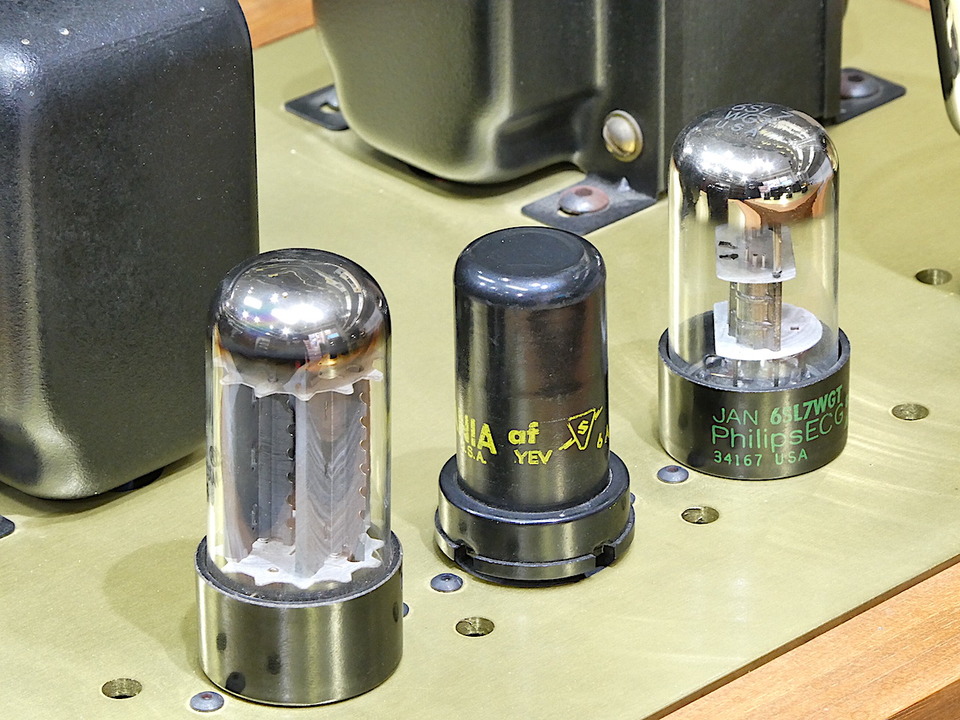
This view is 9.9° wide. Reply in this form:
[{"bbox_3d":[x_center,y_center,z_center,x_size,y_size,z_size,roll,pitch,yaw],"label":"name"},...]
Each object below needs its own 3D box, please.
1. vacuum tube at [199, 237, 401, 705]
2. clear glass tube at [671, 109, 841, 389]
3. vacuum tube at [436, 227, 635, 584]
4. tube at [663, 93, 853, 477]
[{"bbox_3d":[-0.029,0.016,0.873,0.032,0.070,0.032,-1,28,0],"label":"vacuum tube"},{"bbox_3d":[0.046,-0.021,0.933,0.029,0.044,0.029,-1,28,0],"label":"clear glass tube"},{"bbox_3d":[0.009,0.005,0.909,0.033,0.054,0.033,-1,28,0],"label":"vacuum tube"},{"bbox_3d":[0.047,-0.014,0.937,0.032,0.061,0.032,-1,28,0],"label":"tube"}]

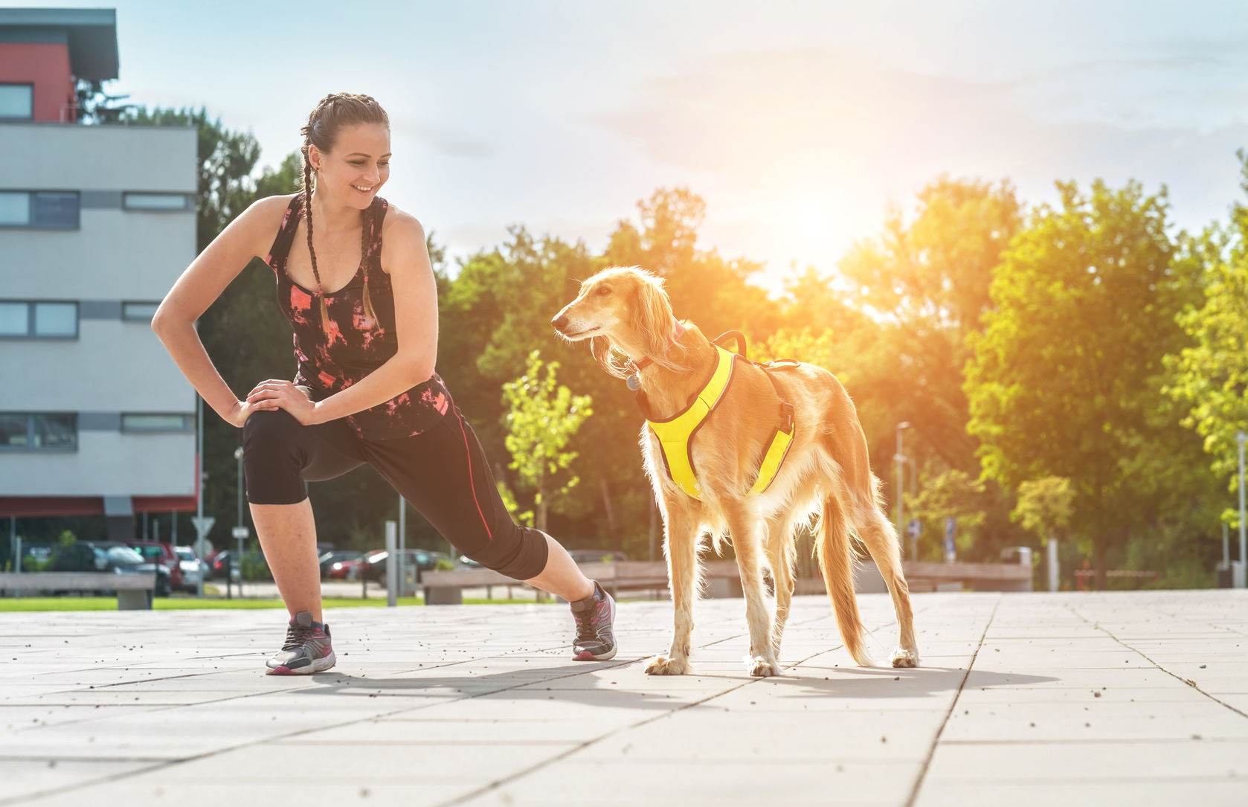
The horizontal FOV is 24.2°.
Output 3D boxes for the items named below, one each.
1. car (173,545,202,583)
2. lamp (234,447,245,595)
[{"bbox_3d":[-14.915,5.525,98.000,1.760,1.460,4.200,1,-3,-14],"label":"car"},{"bbox_3d":[-9.882,3.061,75.000,0.330,3.950,0.330,0,-3,0],"label":"lamp"}]

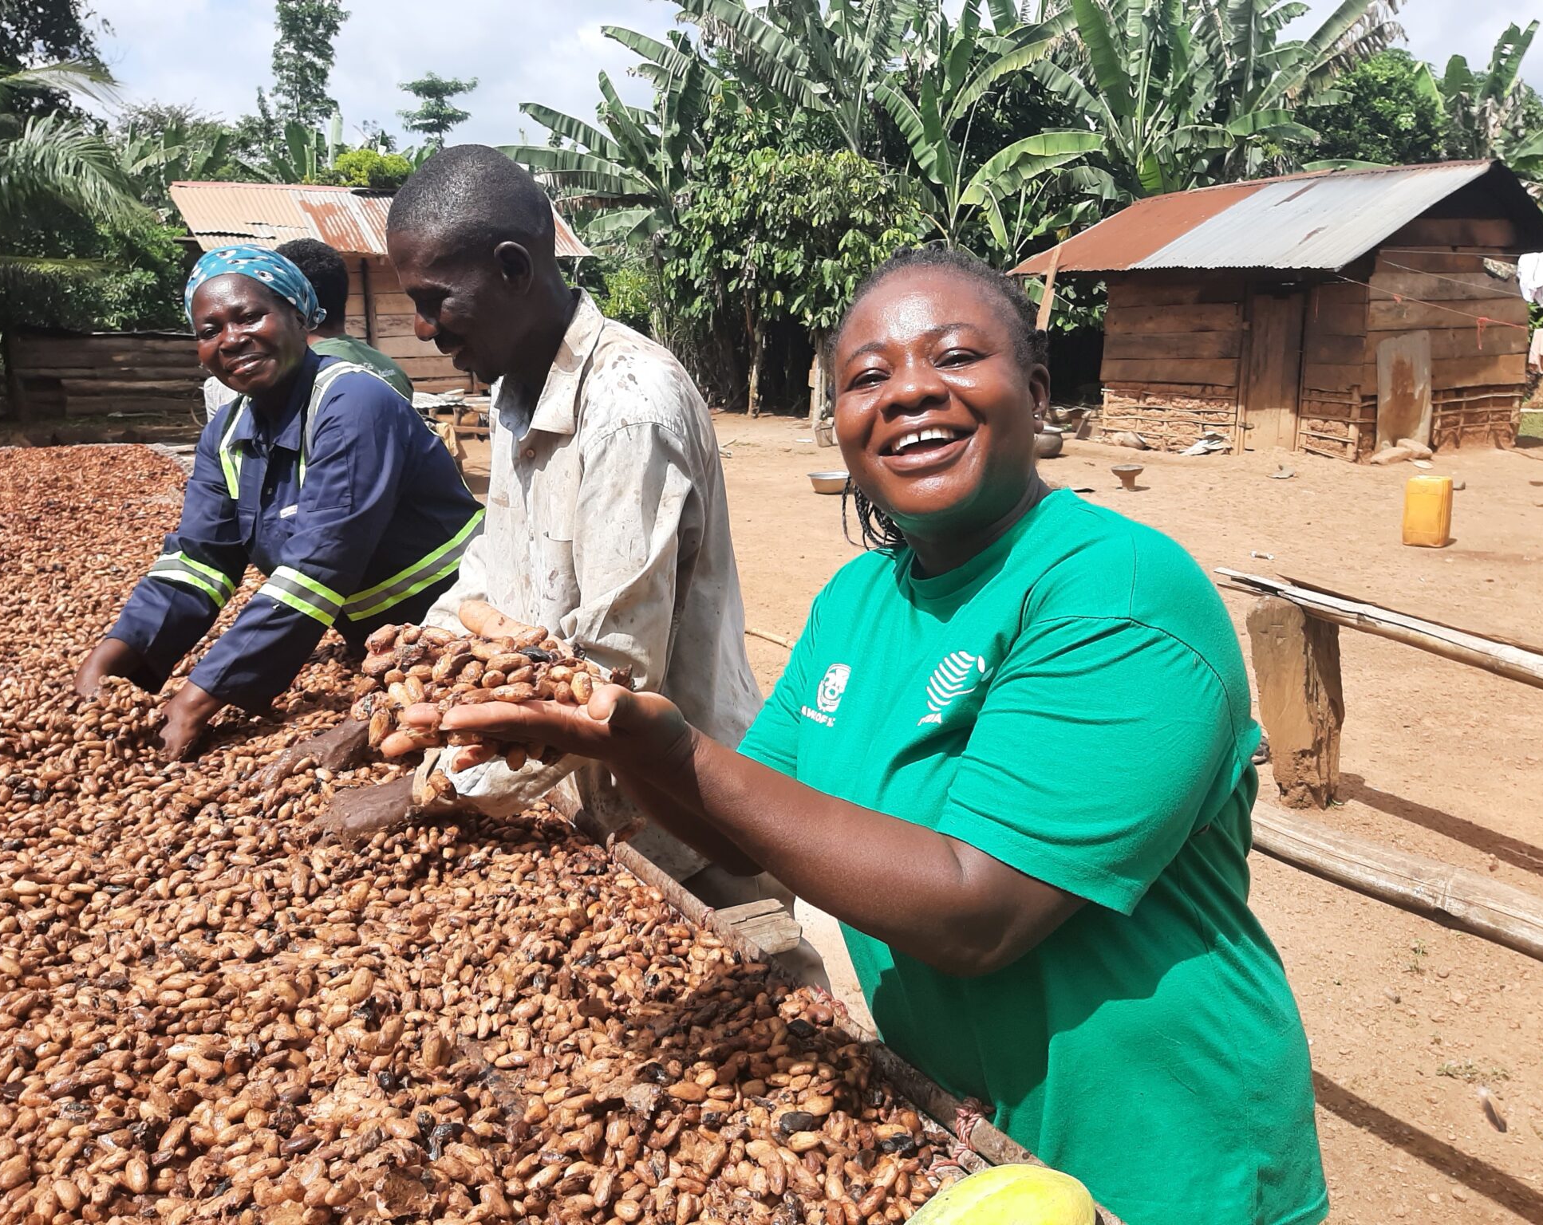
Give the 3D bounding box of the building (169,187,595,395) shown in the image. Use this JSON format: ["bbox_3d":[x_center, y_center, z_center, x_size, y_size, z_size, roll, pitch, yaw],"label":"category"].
[{"bbox_3d":[-5.440,-4.121,17.483,5.100,3.600,3.300,-10,15,-30],"label":"building"}]

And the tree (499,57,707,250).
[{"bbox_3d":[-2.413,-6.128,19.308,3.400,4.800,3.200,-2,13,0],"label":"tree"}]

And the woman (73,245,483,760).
[{"bbox_3d":[-0.672,0.262,1.940,0.620,1.580,0.550,-13,17,-41],"label":"woman"}]

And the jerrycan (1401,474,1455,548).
[{"bbox_3d":[4.280,-0.678,7.994,0.240,0.430,0.270,9,17,40],"label":"jerrycan"}]

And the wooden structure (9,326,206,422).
[{"bbox_3d":[-10.535,-3.801,19.772,3.400,1.550,1.600,-6,13,-17],"label":"wooden structure"}]

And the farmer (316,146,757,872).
[{"bbox_3d":[-0.250,0.296,1.520,0.540,1.670,0.500,-12,16,-37],"label":"farmer"}]

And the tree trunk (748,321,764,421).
[{"bbox_3d":[-0.243,-3.830,19.432,0.200,1.600,0.200,-2,13,0],"label":"tree trunk"}]

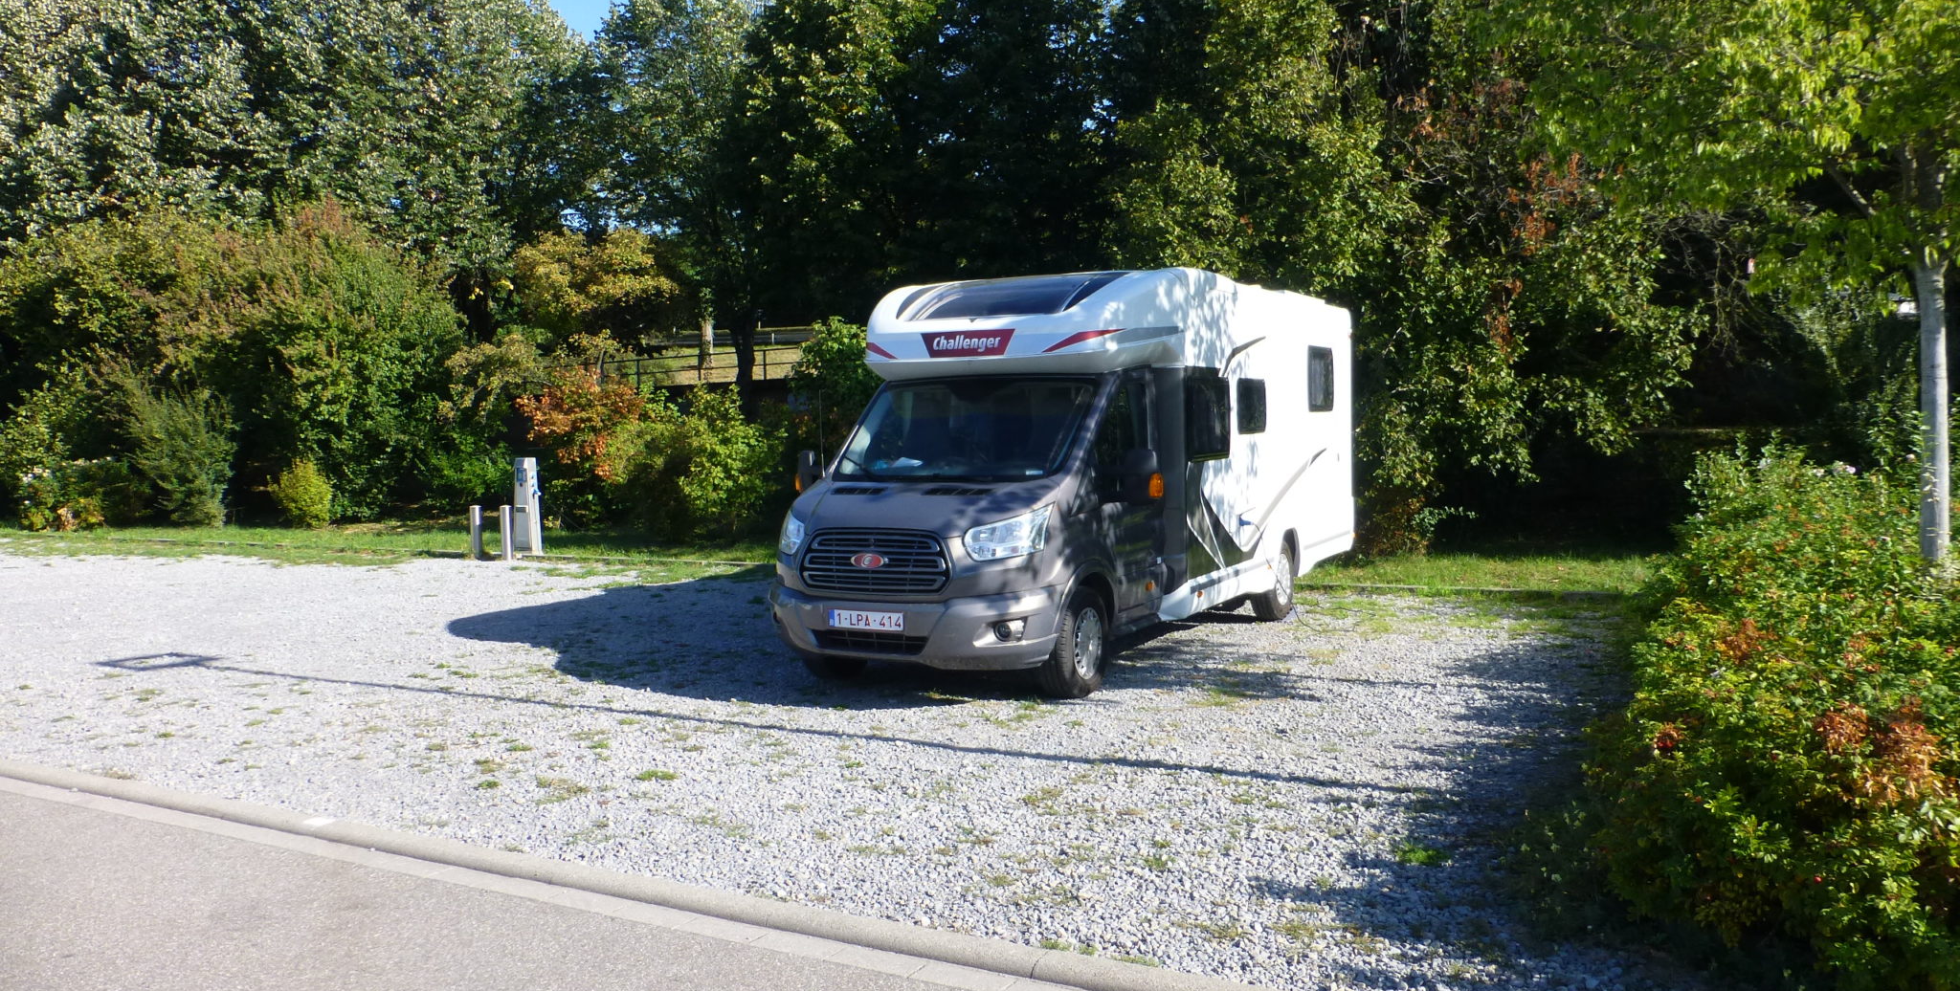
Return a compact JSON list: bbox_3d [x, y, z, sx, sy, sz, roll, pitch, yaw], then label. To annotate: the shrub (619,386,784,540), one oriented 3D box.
[{"bbox_3d":[-4.699,-0.619,22.634,2.600,2.600,2.300,-2,3,-12],"label":"shrub"}]

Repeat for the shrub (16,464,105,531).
[{"bbox_3d":[-19.639,0.015,28.964,1.500,1.400,1.300,-3,4,-34],"label":"shrub"}]

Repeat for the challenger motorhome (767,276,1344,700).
[{"bbox_3d":[0.993,-0.302,10.992,2.400,2.880,6.950,0,3,29],"label":"challenger motorhome"}]

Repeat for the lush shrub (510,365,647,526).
[{"bbox_3d":[-7.229,-0.925,24.420,2.400,2.950,2.300,-2,3,-16],"label":"lush shrub"}]

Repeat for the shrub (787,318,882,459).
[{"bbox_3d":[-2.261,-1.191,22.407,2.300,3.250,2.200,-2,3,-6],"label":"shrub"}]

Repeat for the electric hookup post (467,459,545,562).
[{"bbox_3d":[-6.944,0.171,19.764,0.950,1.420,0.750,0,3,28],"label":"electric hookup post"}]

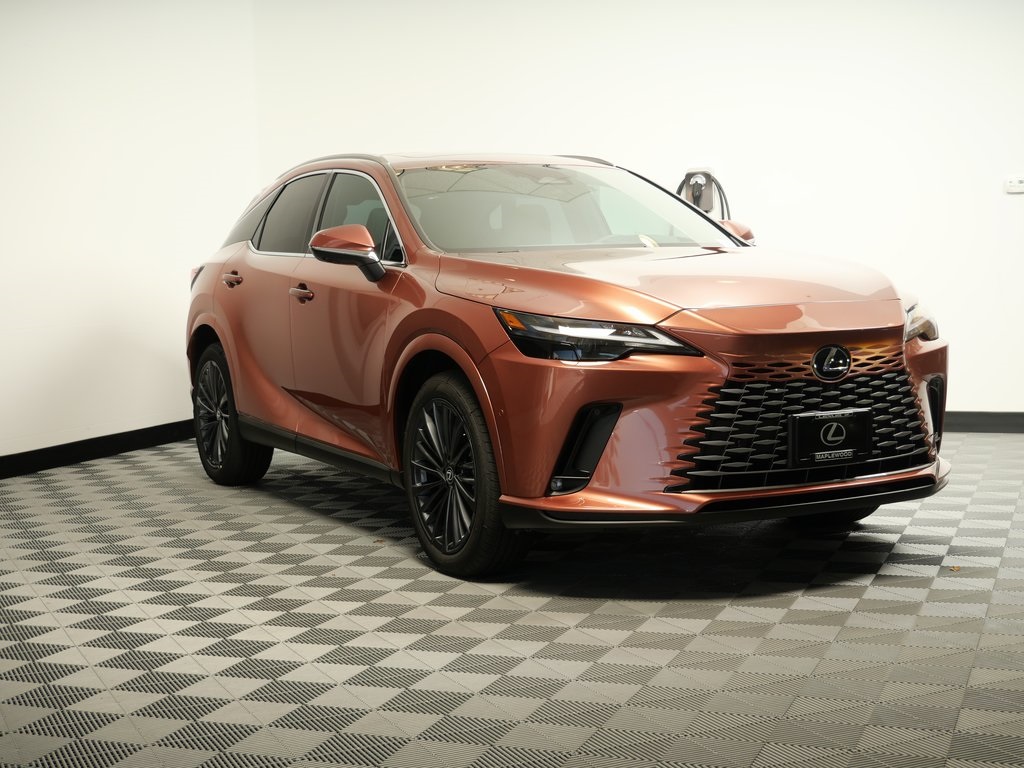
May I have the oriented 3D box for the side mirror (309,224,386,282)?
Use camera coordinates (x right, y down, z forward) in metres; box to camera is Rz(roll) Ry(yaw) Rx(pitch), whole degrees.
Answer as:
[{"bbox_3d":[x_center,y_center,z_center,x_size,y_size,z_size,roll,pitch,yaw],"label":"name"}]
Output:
[{"bbox_3d":[-0.662,-0.522,5.404,0.250,0.210,0.190,-4,5,-28],"label":"side mirror"}]

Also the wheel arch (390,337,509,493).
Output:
[{"bbox_3d":[-0.224,0.079,4.826,0.130,0.530,0.950,-4,5,-28],"label":"wheel arch"}]

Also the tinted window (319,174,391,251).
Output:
[{"bbox_3d":[-0.656,-0.732,5.793,0.060,0.440,1.000,24,-8,-28],"label":"tinted window"}]

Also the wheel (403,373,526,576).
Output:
[{"bbox_3d":[-0.164,0.322,4.919,0.240,0.760,0.760,-3,5,-27],"label":"wheel"}]

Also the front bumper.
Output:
[{"bbox_3d":[0.877,0.130,4.707,1.880,0.650,0.670,-4,5,-28],"label":"front bumper"}]

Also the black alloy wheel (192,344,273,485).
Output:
[{"bbox_3d":[-1.534,0.164,7.413,0.240,0.760,0.760,-4,5,-28],"label":"black alloy wheel"}]

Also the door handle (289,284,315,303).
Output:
[{"bbox_3d":[-0.934,-0.400,6.062,0.060,0.075,0.240,-4,5,-28],"label":"door handle"}]

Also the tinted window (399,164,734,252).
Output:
[{"bbox_3d":[0.233,-0.762,5.805,1.440,0.150,0.980,-4,33,-28],"label":"tinted window"}]

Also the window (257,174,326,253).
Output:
[{"bbox_3d":[-1.060,-0.799,6.538,0.060,0.420,0.860,24,-8,-28],"label":"window"}]

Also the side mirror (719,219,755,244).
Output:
[{"bbox_3d":[1.042,-0.656,6.375,0.250,0.210,0.190,-4,5,-28],"label":"side mirror"}]

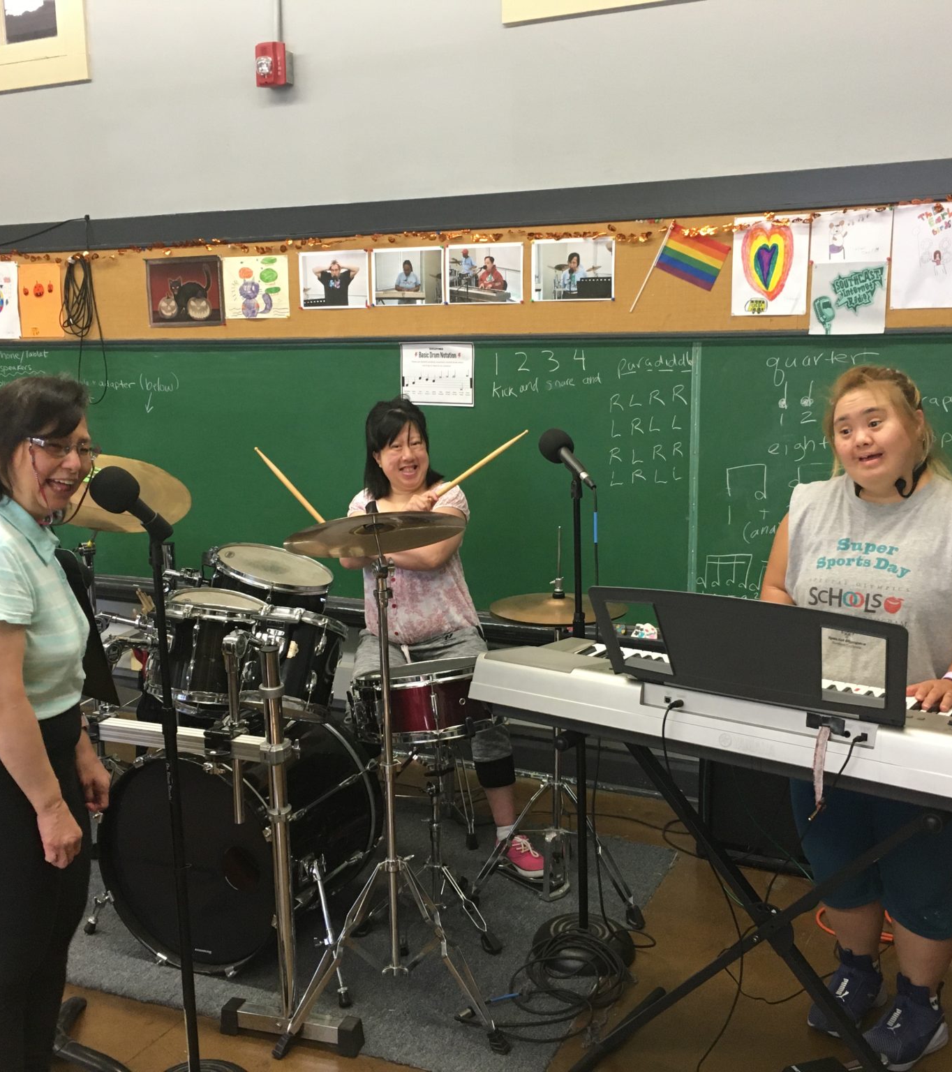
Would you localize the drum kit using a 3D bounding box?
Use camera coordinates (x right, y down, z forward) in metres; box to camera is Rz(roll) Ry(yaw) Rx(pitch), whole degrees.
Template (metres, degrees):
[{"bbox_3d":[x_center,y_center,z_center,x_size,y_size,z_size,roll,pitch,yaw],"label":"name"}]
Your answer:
[{"bbox_3d":[-0.484,0.430,2.917,1.500,1.120,0.910,4,11,27],"label":"drum kit"}]

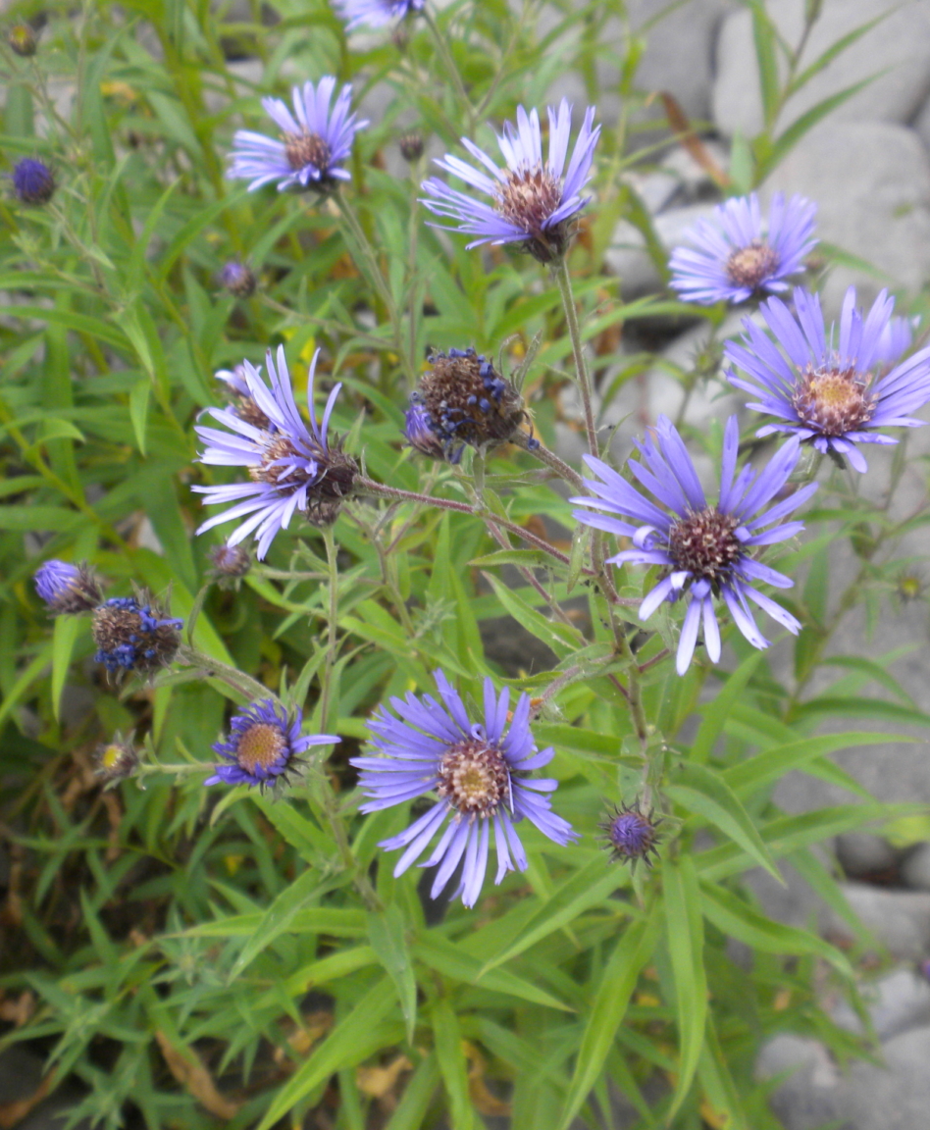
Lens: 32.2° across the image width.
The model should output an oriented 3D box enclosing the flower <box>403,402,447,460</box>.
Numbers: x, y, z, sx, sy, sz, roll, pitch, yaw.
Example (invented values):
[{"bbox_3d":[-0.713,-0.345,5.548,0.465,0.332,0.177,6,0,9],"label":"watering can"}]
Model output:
[{"bbox_3d":[-0.008,-0.027,0.330,0.010,0.012,0.010,-25,23,22],"label":"flower"}]

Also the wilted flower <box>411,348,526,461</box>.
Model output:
[{"bbox_3d":[0.001,-0.035,0.345,0.021,0.021,0.021,-43,43,17],"label":"wilted flower"}]

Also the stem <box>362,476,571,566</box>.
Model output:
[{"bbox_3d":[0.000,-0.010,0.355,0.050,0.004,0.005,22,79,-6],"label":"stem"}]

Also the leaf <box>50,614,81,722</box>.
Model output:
[{"bbox_3d":[-0.107,0.028,0.430,0.007,0.006,0.033,5,72,5],"label":"leaf"}]

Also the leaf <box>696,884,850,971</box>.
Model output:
[{"bbox_3d":[0.079,0.092,0.410,0.044,0.009,0.010,31,52,13],"label":"leaf"}]

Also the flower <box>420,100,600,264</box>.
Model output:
[{"bbox_3d":[0.011,-0.088,0.370,0.042,0.025,0.038,-12,41,12],"label":"flower"}]

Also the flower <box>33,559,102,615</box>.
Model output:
[{"bbox_3d":[-0.083,0.004,0.335,0.013,0.010,0.010,19,38,-21],"label":"flower"}]

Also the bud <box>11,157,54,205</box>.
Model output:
[{"bbox_3d":[-0.124,-0.110,0.460,0.012,0.013,0.012,-22,35,13],"label":"bud"}]

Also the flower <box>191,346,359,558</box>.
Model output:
[{"bbox_3d":[-0.036,-0.022,0.310,0.025,0.038,0.036,13,37,-25],"label":"flower"}]

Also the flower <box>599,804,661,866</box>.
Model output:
[{"bbox_3d":[0.033,0.054,0.325,0.012,0.011,0.012,8,74,8],"label":"flower"}]

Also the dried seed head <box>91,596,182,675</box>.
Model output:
[{"bbox_3d":[-0.074,0.016,0.365,0.018,0.017,0.017,9,33,-36],"label":"dried seed head"}]

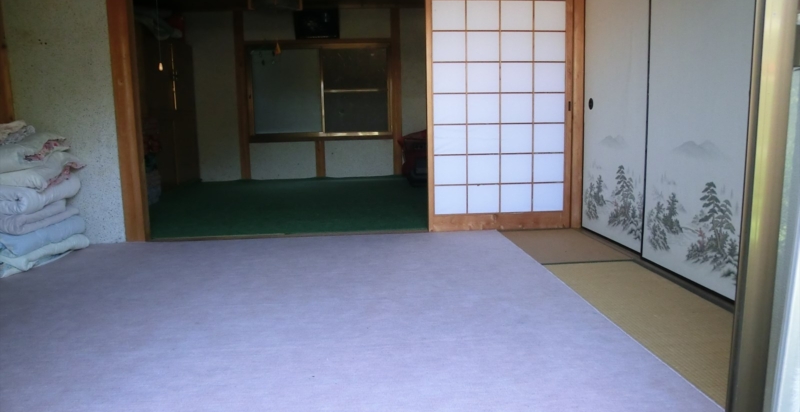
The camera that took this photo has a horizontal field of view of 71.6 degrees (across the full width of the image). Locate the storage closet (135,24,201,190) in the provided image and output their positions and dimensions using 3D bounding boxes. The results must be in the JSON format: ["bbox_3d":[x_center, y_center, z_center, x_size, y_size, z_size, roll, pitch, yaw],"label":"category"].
[{"bbox_3d":[-2.870,-1.055,6.340,0.600,1.730,1.580,-2,9,-4],"label":"storage closet"}]

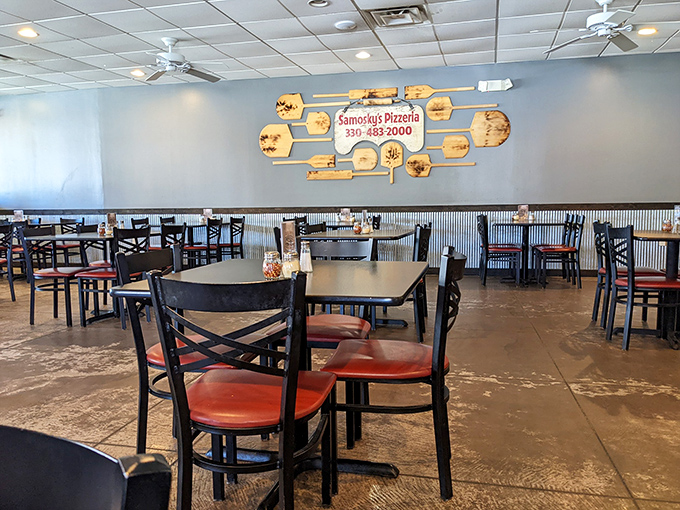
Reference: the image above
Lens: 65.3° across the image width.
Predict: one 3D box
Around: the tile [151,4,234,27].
[{"bbox_3d":[-1.358,-2.223,4.907,0.600,0.020,0.600,1,6,14],"label":"tile"}]

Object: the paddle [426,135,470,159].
[{"bbox_3d":[1.445,-1.436,7.076,0.562,0.306,0.020,1,7,13],"label":"paddle"}]

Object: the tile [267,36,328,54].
[{"bbox_3d":[-0.463,-2.342,5.918,0.603,0.020,0.603,1,7,14],"label":"tile"}]

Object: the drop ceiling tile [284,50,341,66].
[{"bbox_3d":[-0.315,-2.404,6.499,0.600,0.020,0.600,1,6,14],"label":"drop ceiling tile"}]

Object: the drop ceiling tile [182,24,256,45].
[{"bbox_3d":[-1.202,-2.280,5.480,0.603,0.020,0.603,1,7,14],"label":"drop ceiling tile"}]

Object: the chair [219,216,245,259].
[{"bbox_3d":[-1.637,-0.130,7.497,0.450,0.845,0.430,1,7,14],"label":"chair"}]

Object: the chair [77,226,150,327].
[{"bbox_3d":[-1.892,0.167,4.476,0.475,0.830,0.415,2,6,23],"label":"chair"}]

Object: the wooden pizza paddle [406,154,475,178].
[{"bbox_3d":[1.351,-1.204,7.144,0.925,0.310,0.020,1,6,12],"label":"wooden pizza paddle"}]

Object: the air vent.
[{"bbox_3d":[0.562,-2.279,5.046,0.600,0.050,0.600,1,6,14],"label":"air vent"}]

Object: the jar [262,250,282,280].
[{"bbox_3d":[-0.228,0.035,1.778,0.064,0.093,0.064,-1,6,0],"label":"jar"}]

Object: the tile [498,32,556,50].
[{"bbox_3d":[2.050,-2.372,5.895,0.600,0.020,0.600,1,6,14],"label":"tile"}]

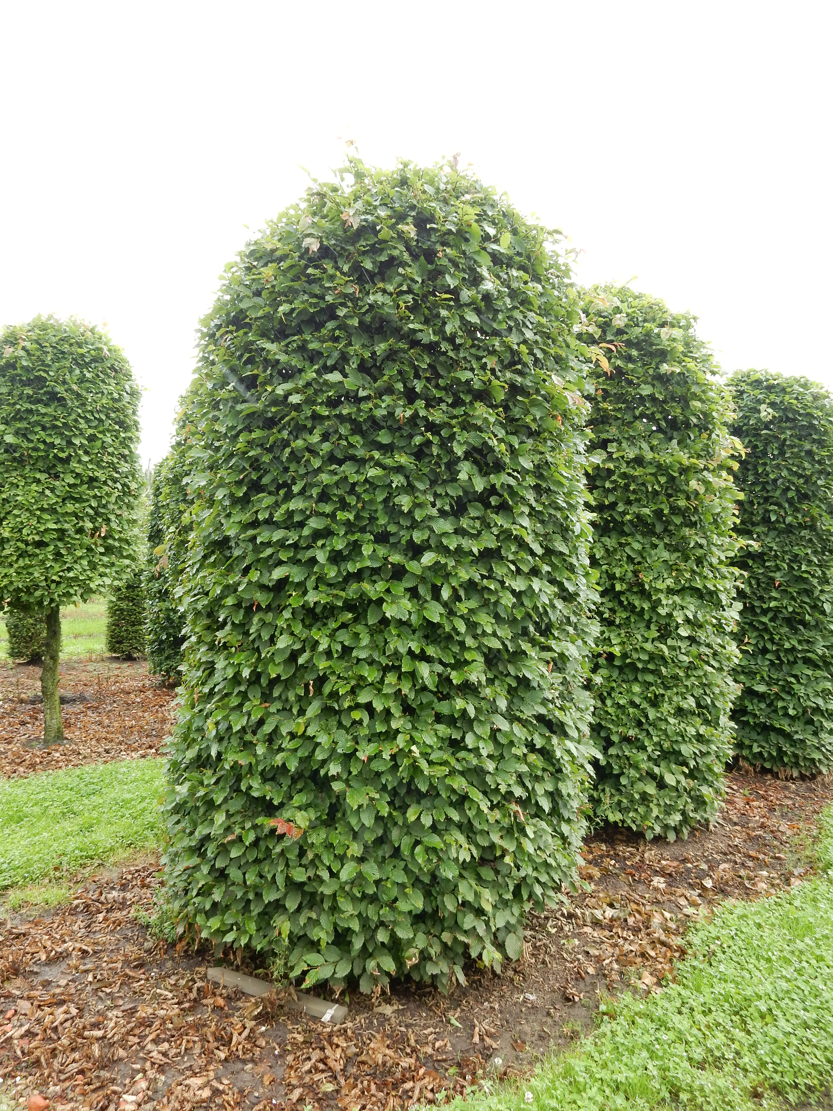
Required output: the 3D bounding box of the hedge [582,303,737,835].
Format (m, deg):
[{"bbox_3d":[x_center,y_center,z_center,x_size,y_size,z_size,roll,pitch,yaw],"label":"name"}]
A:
[{"bbox_3d":[1.200,-0.069,4.951,1.550,3.150,1.550,0,-1,0],"label":"hedge"}]

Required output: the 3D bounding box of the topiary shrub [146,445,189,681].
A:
[{"bbox_3d":[-2.800,-0.033,10.301,1.450,3.200,1.450,0,-1,0],"label":"topiary shrub"}]

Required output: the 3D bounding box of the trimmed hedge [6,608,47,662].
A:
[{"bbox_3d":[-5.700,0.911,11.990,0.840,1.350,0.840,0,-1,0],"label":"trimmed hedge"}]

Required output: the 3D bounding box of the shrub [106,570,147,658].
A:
[{"bbox_3d":[-4.460,0.842,12.491,0.800,1.500,0.800,0,-1,0],"label":"shrub"}]

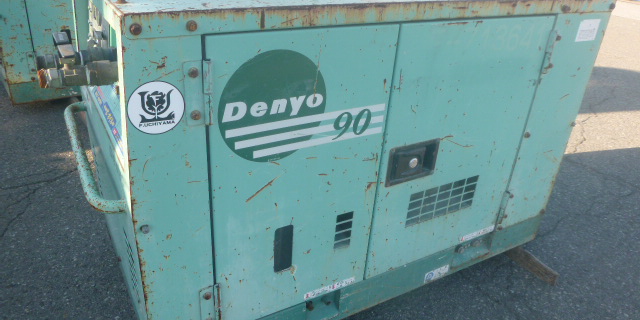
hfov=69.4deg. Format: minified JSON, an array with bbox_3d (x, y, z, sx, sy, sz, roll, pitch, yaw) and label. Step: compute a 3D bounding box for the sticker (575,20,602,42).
[{"bbox_3d":[0.850,-0.409,1.463,0.102,0.067,0.004,-12,31,-28],"label":"sticker"}]

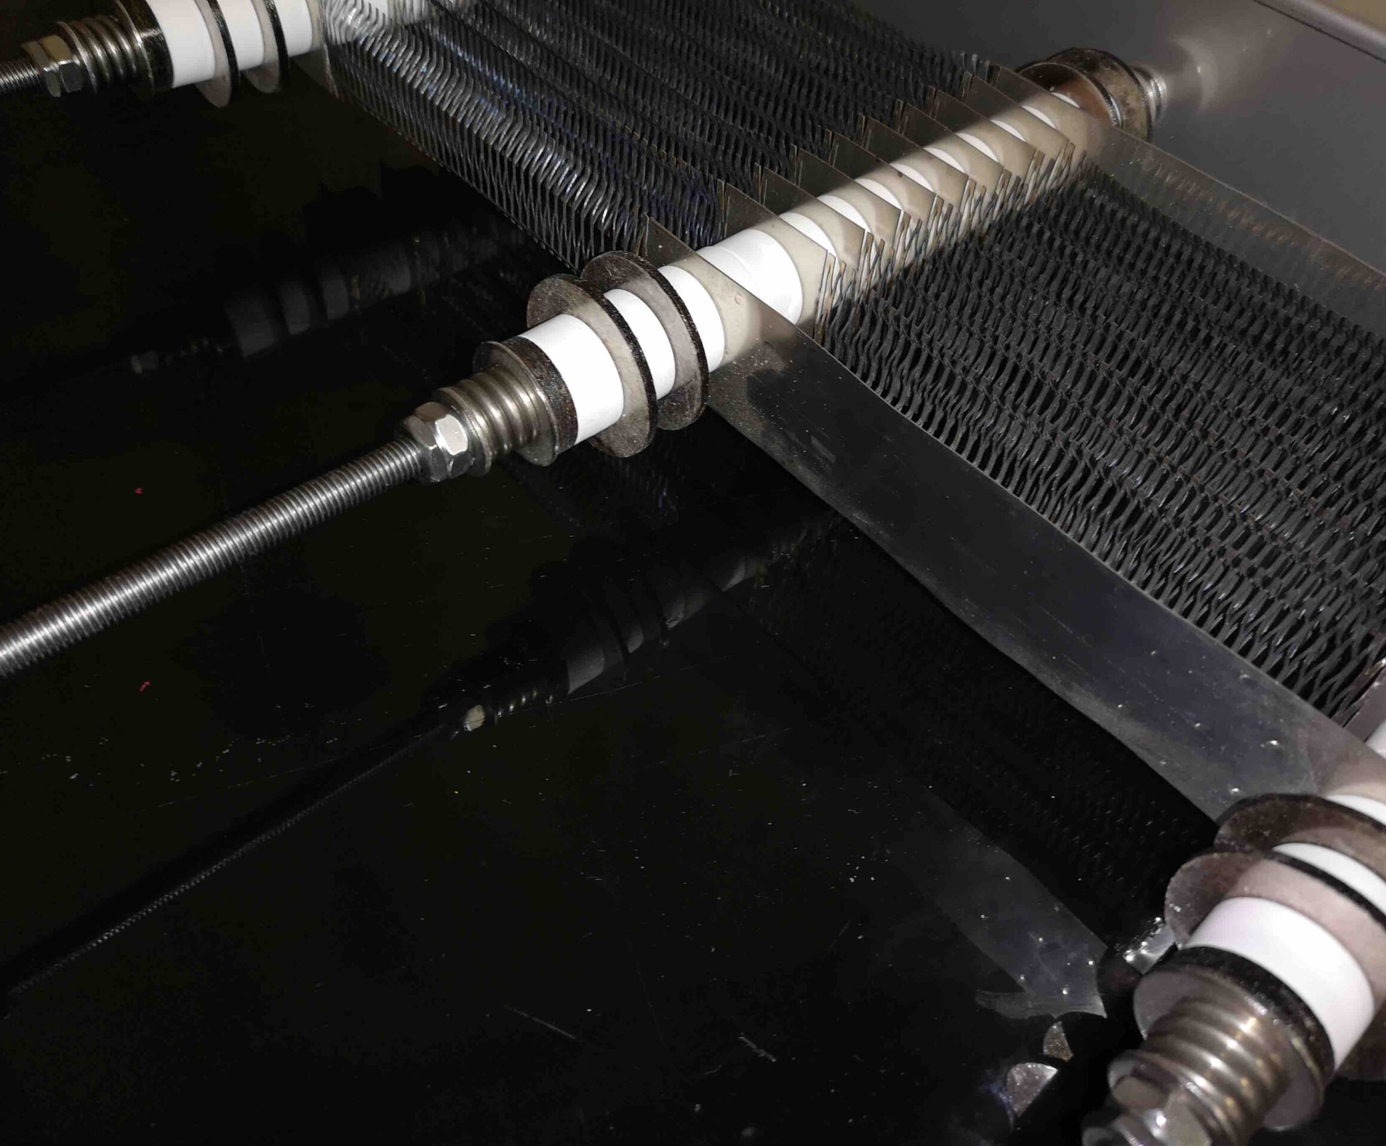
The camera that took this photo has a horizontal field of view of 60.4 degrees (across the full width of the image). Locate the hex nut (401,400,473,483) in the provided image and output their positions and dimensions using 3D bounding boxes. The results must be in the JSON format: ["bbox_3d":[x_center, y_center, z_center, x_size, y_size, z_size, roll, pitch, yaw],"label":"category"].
[{"bbox_3d":[-0.063,-0.031,0.286,0.010,0.018,0.019,-33,102,-28],"label":"hex nut"}]

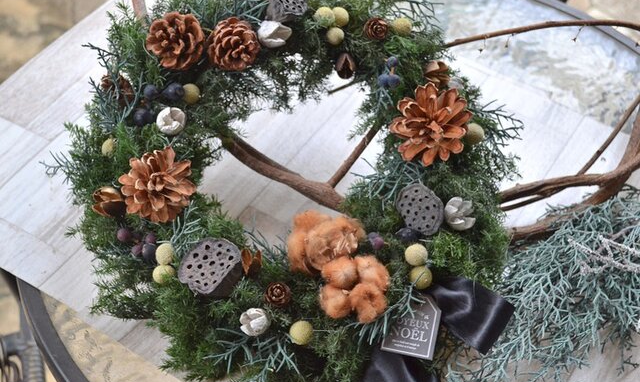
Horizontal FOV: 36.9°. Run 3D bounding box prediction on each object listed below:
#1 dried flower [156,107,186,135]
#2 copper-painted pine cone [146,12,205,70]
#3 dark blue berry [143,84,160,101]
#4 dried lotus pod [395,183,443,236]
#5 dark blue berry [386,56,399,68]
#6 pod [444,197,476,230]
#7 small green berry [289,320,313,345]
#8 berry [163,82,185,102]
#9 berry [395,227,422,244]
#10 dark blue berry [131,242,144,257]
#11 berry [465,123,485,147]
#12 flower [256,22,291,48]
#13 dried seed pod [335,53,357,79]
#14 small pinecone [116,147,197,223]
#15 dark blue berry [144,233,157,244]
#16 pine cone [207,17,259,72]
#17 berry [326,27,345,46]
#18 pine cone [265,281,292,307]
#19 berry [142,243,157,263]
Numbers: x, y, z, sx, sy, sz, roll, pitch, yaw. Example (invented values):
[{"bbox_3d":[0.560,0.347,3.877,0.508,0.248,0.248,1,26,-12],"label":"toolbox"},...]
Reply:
[{"bbox_3d":[-0.115,-0.055,0.746,0.022,0.022,0.022,1,52,-1],"label":"dried flower"},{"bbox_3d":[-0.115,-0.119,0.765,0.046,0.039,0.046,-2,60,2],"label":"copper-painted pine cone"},{"bbox_3d":[-0.132,-0.077,0.750,0.014,0.013,0.014,3,47,-3],"label":"dark blue berry"},{"bbox_3d":[0.080,0.015,0.777,0.042,0.029,0.042,0,83,4],"label":"dried lotus pod"},{"bbox_3d":[0.052,-0.093,0.692,0.009,0.009,0.009,2,49,-2],"label":"dark blue berry"},{"bbox_3d":[0.093,0.015,0.636,0.022,0.021,0.022,0,78,-31],"label":"pod"},{"bbox_3d":[-0.012,0.089,0.602,0.015,0.015,0.015,2,49,-2],"label":"small green berry"},{"bbox_3d":[-0.114,-0.076,0.745,0.016,0.015,0.016,3,47,-3],"label":"berry"},{"bbox_3d":[0.059,0.029,0.638,0.015,0.013,0.015,2,49,-2],"label":"berry"},{"bbox_3d":[-0.138,0.044,0.727,0.011,0.011,0.011,0,48,-11],"label":"dark blue berry"},{"bbox_3d":[0.107,-0.039,0.668,0.016,0.016,0.016,2,49,-2],"label":"berry"},{"bbox_3d":[-0.039,-0.133,0.816,0.030,0.023,0.024,1,52,-1],"label":"flower"},{"bbox_3d":[0.020,-0.099,0.760,0.017,0.020,0.017,2,53,-2],"label":"dried seed pod"},{"bbox_3d":[-0.126,-0.005,0.744,0.060,0.044,0.060,0,82,-10],"label":"small pinecone"},{"bbox_3d":[-0.130,0.036,0.736,0.010,0.010,0.010,0,48,-11],"label":"dark blue berry"},{"bbox_3d":[-0.063,-0.108,0.702,0.038,0.038,0.036,0,19,-22],"label":"pine cone"},{"bbox_3d":[0.013,-0.126,0.780,0.015,0.015,0.015,3,47,-3],"label":"berry"},{"bbox_3d":[-0.031,0.075,0.697,0.019,0.018,0.018,0,77,-4],"label":"pine cone"},{"bbox_3d":[-0.128,0.046,0.721,0.011,0.014,0.011,0,48,-11],"label":"berry"}]

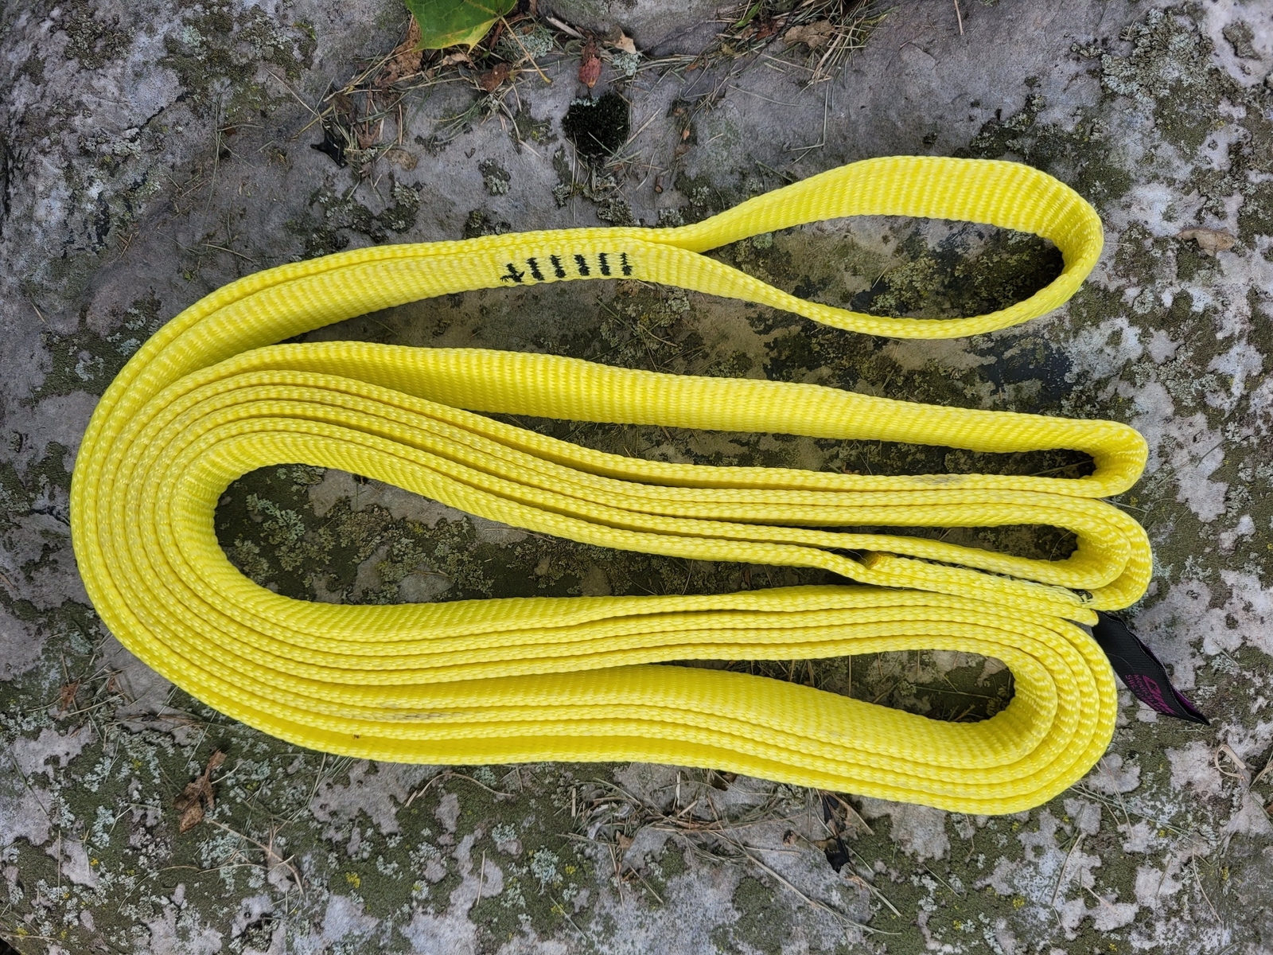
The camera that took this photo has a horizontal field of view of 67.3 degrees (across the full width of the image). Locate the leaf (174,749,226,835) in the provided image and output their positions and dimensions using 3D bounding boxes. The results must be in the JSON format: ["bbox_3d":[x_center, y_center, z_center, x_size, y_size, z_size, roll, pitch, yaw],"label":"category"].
[{"bbox_3d":[-0.120,0.087,0.264,0.011,0.006,0.025,25,87,1],"label":"leaf"}]

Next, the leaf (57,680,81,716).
[{"bbox_3d":[-0.159,0.061,0.267,0.004,0.004,0.010,28,87,2],"label":"leaf"}]

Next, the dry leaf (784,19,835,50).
[{"bbox_3d":[0.050,-0.128,0.278,0.015,0.005,0.008,-14,87,-1],"label":"dry leaf"}]

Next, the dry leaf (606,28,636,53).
[{"bbox_3d":[-0.004,-0.126,0.277,0.010,0.006,0.006,31,87,2],"label":"dry leaf"}]

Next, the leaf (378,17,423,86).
[{"bbox_3d":[-0.067,-0.123,0.276,0.010,0.007,0.022,25,87,1],"label":"leaf"}]

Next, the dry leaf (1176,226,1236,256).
[{"bbox_3d":[0.163,-0.068,0.274,0.017,0.006,0.007,11,87,1],"label":"dry leaf"}]

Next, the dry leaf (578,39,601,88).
[{"bbox_3d":[-0.014,-0.120,0.277,0.006,0.005,0.014,8,87,0],"label":"dry leaf"}]

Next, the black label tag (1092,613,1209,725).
[{"bbox_3d":[0.141,0.053,0.261,0.041,0.008,0.011,41,107,1],"label":"black label tag"}]

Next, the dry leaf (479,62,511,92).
[{"bbox_3d":[-0.041,-0.116,0.277,0.011,0.005,0.007,-45,88,-2],"label":"dry leaf"}]

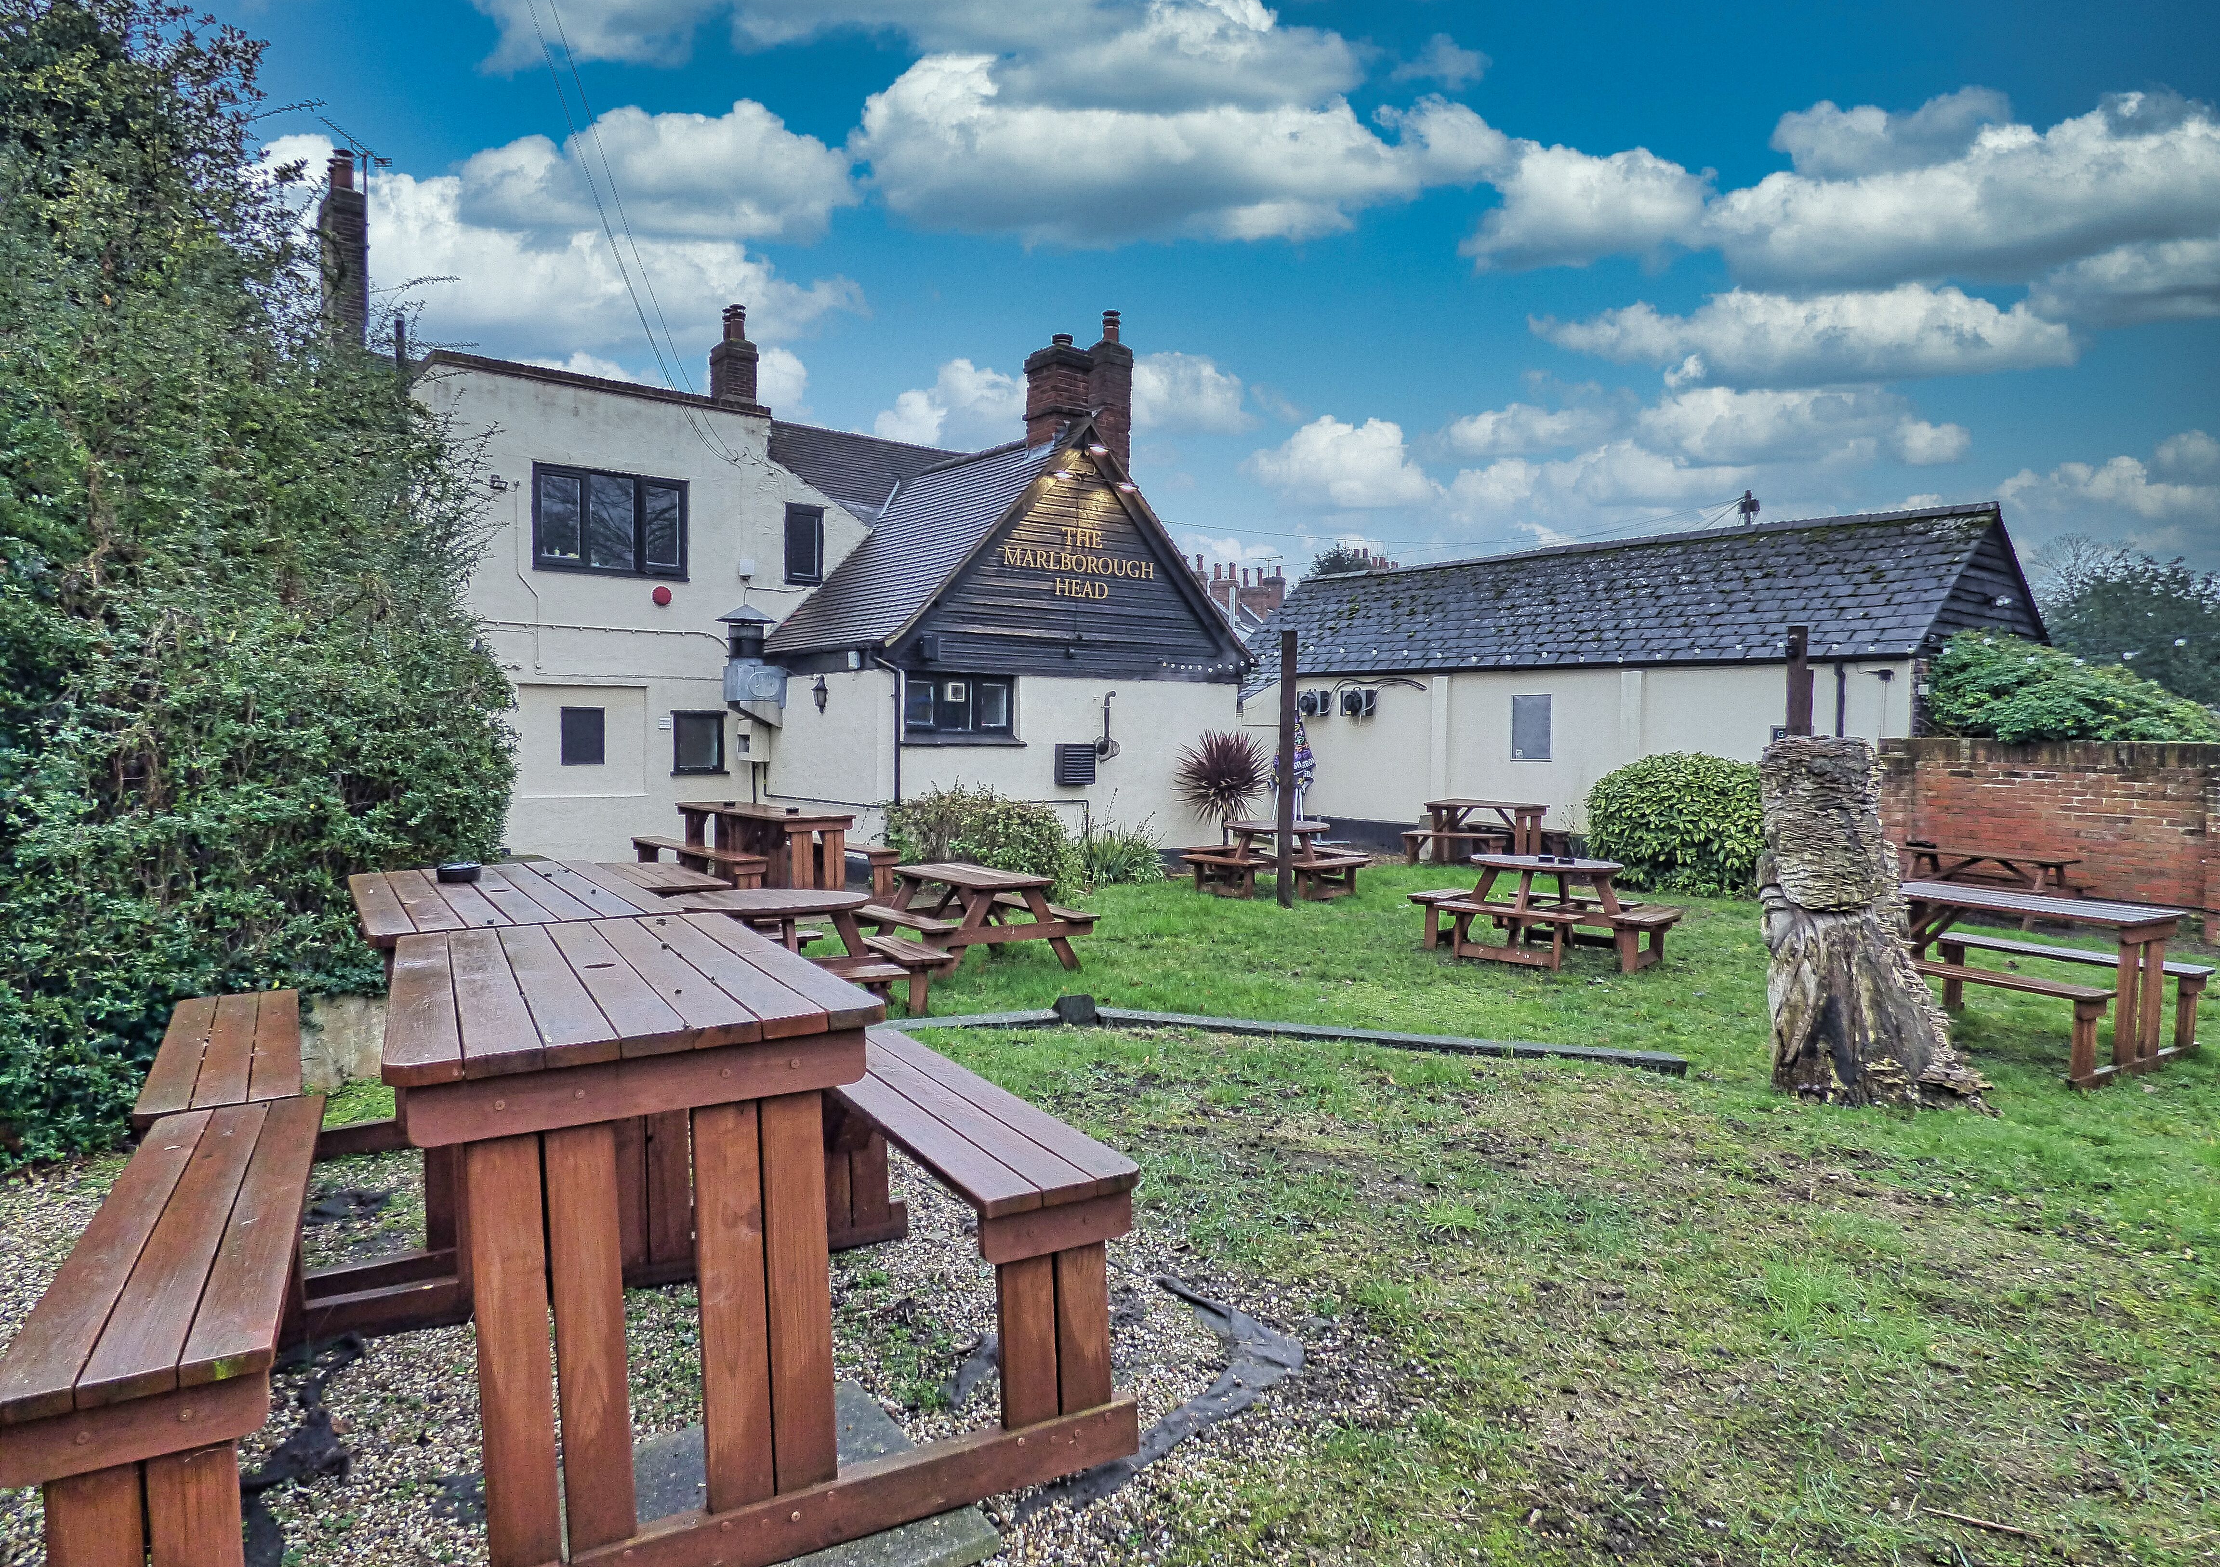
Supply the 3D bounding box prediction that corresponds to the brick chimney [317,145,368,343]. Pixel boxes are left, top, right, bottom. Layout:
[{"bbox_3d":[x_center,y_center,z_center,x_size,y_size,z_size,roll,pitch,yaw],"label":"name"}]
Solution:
[{"bbox_3d":[-11.863,-8.126,19.870,0.460,2.950,0.950,-1,3,-39],"label":"brick chimney"}]

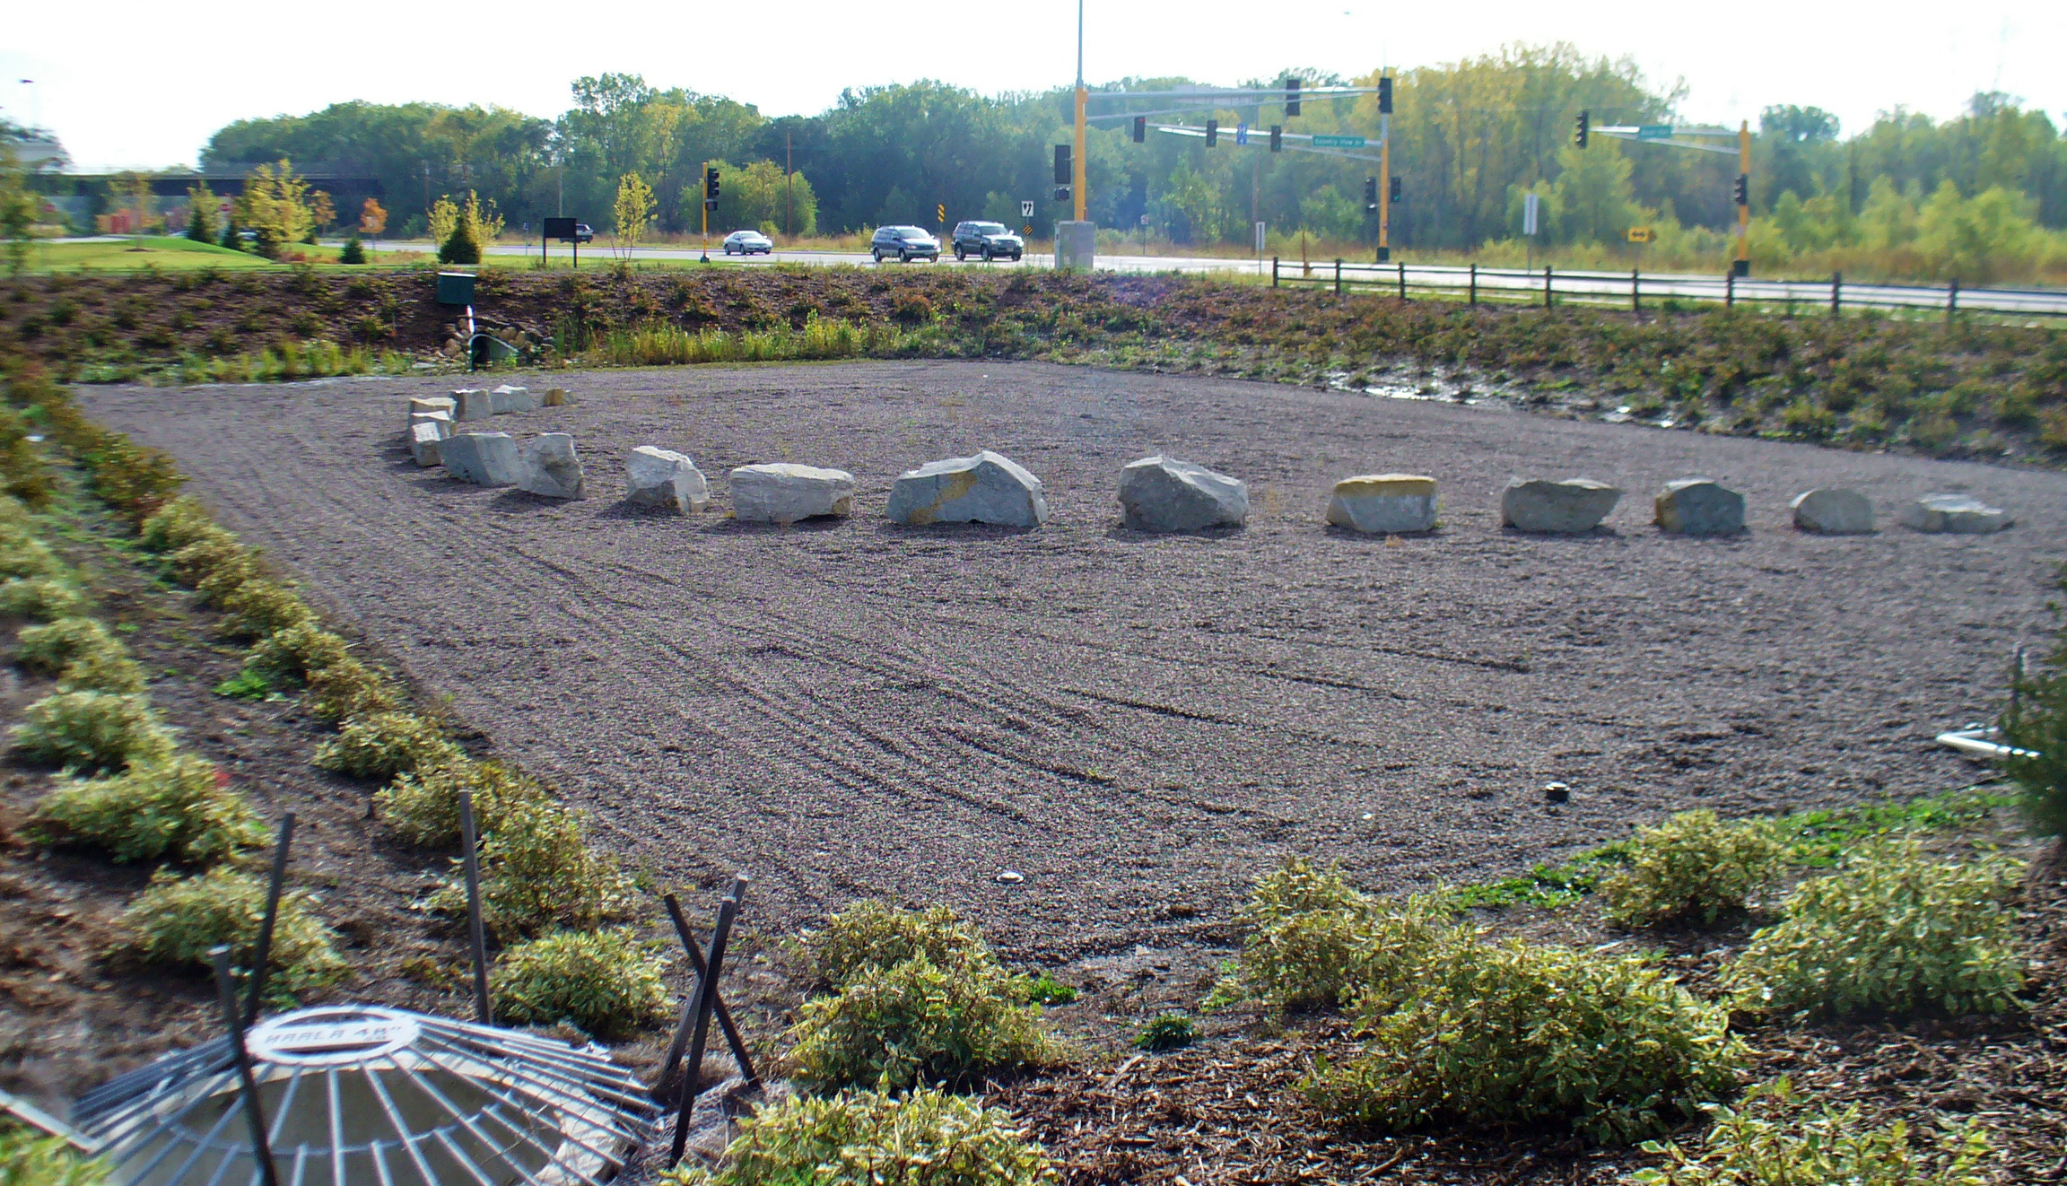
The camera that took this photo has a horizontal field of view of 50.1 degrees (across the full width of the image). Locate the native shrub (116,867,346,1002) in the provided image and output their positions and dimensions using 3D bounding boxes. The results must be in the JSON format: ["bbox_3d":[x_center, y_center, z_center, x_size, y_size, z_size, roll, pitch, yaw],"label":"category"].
[{"bbox_3d":[-2.551,1.085,7.050,0.740,0.420,0.720,0,9,0],"label":"native shrub"}]

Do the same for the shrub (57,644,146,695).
[{"bbox_3d":[-4.844,0.394,11.474,0.480,0.300,0.450,-4,10,-23],"label":"shrub"}]

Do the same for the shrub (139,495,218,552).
[{"bbox_3d":[-7.183,-0.595,18.556,0.633,0.427,0.602,-3,10,-21],"label":"shrub"}]

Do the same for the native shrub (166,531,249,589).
[{"bbox_3d":[-6.355,-0.255,17.000,0.660,0.440,0.660,0,9,0],"label":"native shrub"}]

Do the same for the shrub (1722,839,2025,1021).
[{"bbox_3d":[2.908,1.166,7.650,1.040,0.560,0.980,0,9,0],"label":"shrub"}]

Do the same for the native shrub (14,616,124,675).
[{"bbox_3d":[-5.288,0.268,12.108,0.553,0.296,0.497,-4,10,-24],"label":"native shrub"}]

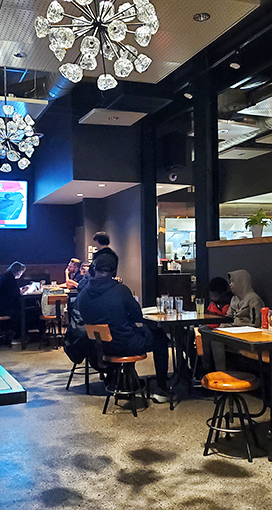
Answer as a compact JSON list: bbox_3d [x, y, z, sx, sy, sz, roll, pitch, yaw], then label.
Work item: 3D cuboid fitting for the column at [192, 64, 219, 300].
[{"bbox_3d":[0.841,-0.451,6.021,0.170,3.510,0.250,-1,0,-23],"label":"column"}]

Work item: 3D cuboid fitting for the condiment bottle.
[{"bbox_3d":[0.963,0.473,3.816,0.054,0.157,0.056,-1,-1,0],"label":"condiment bottle"}]

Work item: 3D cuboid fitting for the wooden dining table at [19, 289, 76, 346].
[{"bbox_3d":[-1.402,0.981,8.235,1.100,0.796,1.200,-1,0,-23],"label":"wooden dining table"}]

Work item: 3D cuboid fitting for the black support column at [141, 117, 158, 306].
[{"bbox_3d":[0.194,-0.374,7.558,0.150,3.410,0.200,-1,0,-23],"label":"black support column"}]

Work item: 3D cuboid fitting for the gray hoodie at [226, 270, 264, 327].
[{"bbox_3d":[0.986,0.429,4.720,0.350,0.580,0.370,-1,-1,-21],"label":"gray hoodie"}]

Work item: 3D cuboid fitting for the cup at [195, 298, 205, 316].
[{"bbox_3d":[0.614,0.492,4.862,0.079,0.153,0.079,-1,-1,0],"label":"cup"}]

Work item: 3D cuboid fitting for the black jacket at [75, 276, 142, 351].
[{"bbox_3d":[-0.195,0.511,4.420,0.410,0.670,0.530,-1,-1,-43],"label":"black jacket"}]

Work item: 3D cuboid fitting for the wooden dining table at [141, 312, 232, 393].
[{"bbox_3d":[0.385,0.952,4.780,0.700,0.760,0.700,-1,-1,-23],"label":"wooden dining table"}]

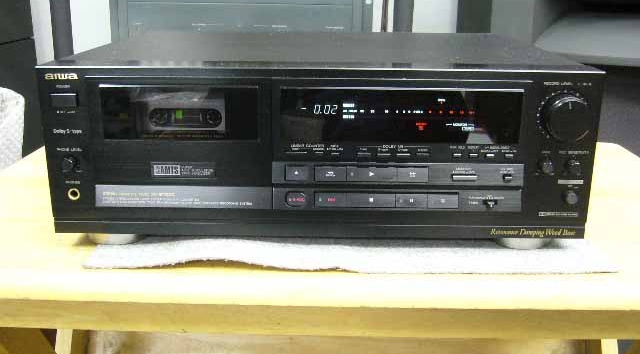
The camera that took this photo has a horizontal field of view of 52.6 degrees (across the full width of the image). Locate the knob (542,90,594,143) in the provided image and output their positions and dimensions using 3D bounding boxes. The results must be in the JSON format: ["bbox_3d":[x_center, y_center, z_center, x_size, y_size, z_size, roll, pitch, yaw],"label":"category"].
[{"bbox_3d":[0.187,-0.044,0.489,0.033,0.033,0.017,1,17,0],"label":"knob"}]

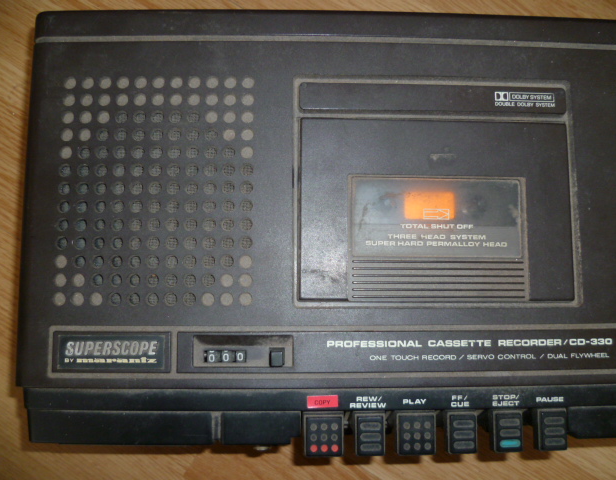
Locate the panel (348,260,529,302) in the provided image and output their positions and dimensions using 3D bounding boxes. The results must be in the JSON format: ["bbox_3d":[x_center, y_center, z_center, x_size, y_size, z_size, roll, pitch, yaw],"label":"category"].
[{"bbox_3d":[0.057,0.018,0.223,0.078,0.003,0.018,0,85,-1],"label":"panel"}]

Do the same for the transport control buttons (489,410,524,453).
[{"bbox_3d":[0.087,0.084,0.230,0.014,0.008,0.018,0,85,-1],"label":"transport control buttons"}]

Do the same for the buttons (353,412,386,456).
[{"bbox_3d":[0.027,0.085,0.228,0.013,0.008,0.019,0,85,-1],"label":"buttons"}]

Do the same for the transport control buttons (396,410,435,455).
[{"bbox_3d":[0.047,0.084,0.229,0.018,0.008,0.018,0,85,-1],"label":"transport control buttons"}]

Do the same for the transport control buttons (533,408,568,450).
[{"bbox_3d":[0.107,0.083,0.230,0.014,0.008,0.018,0,85,-1],"label":"transport control buttons"}]

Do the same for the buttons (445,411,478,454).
[{"bbox_3d":[0.067,0.084,0.229,0.014,0.008,0.019,0,85,-1],"label":"buttons"}]

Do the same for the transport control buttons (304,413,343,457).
[{"bbox_3d":[0.007,0.085,0.228,0.018,0.008,0.019,0,85,-1],"label":"transport control buttons"}]

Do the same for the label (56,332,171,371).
[{"bbox_3d":[-0.082,0.048,0.219,0.049,0.002,0.017,0,85,-1],"label":"label"}]

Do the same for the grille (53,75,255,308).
[{"bbox_3d":[-0.066,-0.022,0.227,0.087,0.005,0.102,0,85,-1],"label":"grille"}]

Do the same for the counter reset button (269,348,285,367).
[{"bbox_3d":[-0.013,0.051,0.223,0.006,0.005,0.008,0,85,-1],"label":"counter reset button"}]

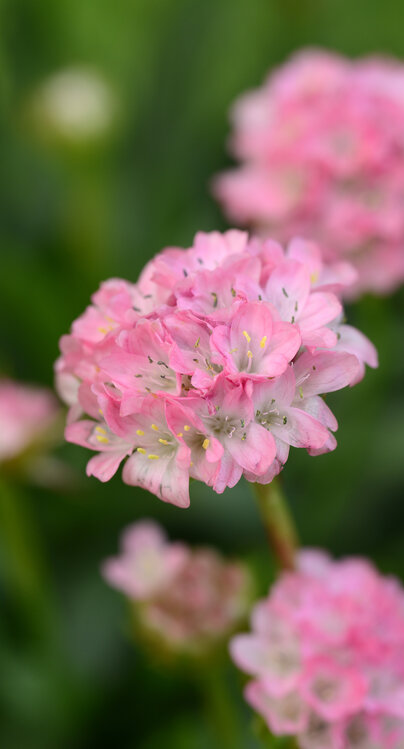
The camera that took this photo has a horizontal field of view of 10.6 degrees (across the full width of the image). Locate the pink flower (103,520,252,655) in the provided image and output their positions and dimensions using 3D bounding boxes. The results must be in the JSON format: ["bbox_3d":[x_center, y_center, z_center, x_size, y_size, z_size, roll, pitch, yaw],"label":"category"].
[{"bbox_3d":[-0.003,0.029,0.295,0.019,0.017,0.018,-7,19,0],"label":"pink flower"}]

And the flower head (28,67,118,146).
[{"bbox_3d":[-0.024,-0.050,0.410,0.015,0.014,0.015,0,18,0],"label":"flower head"}]

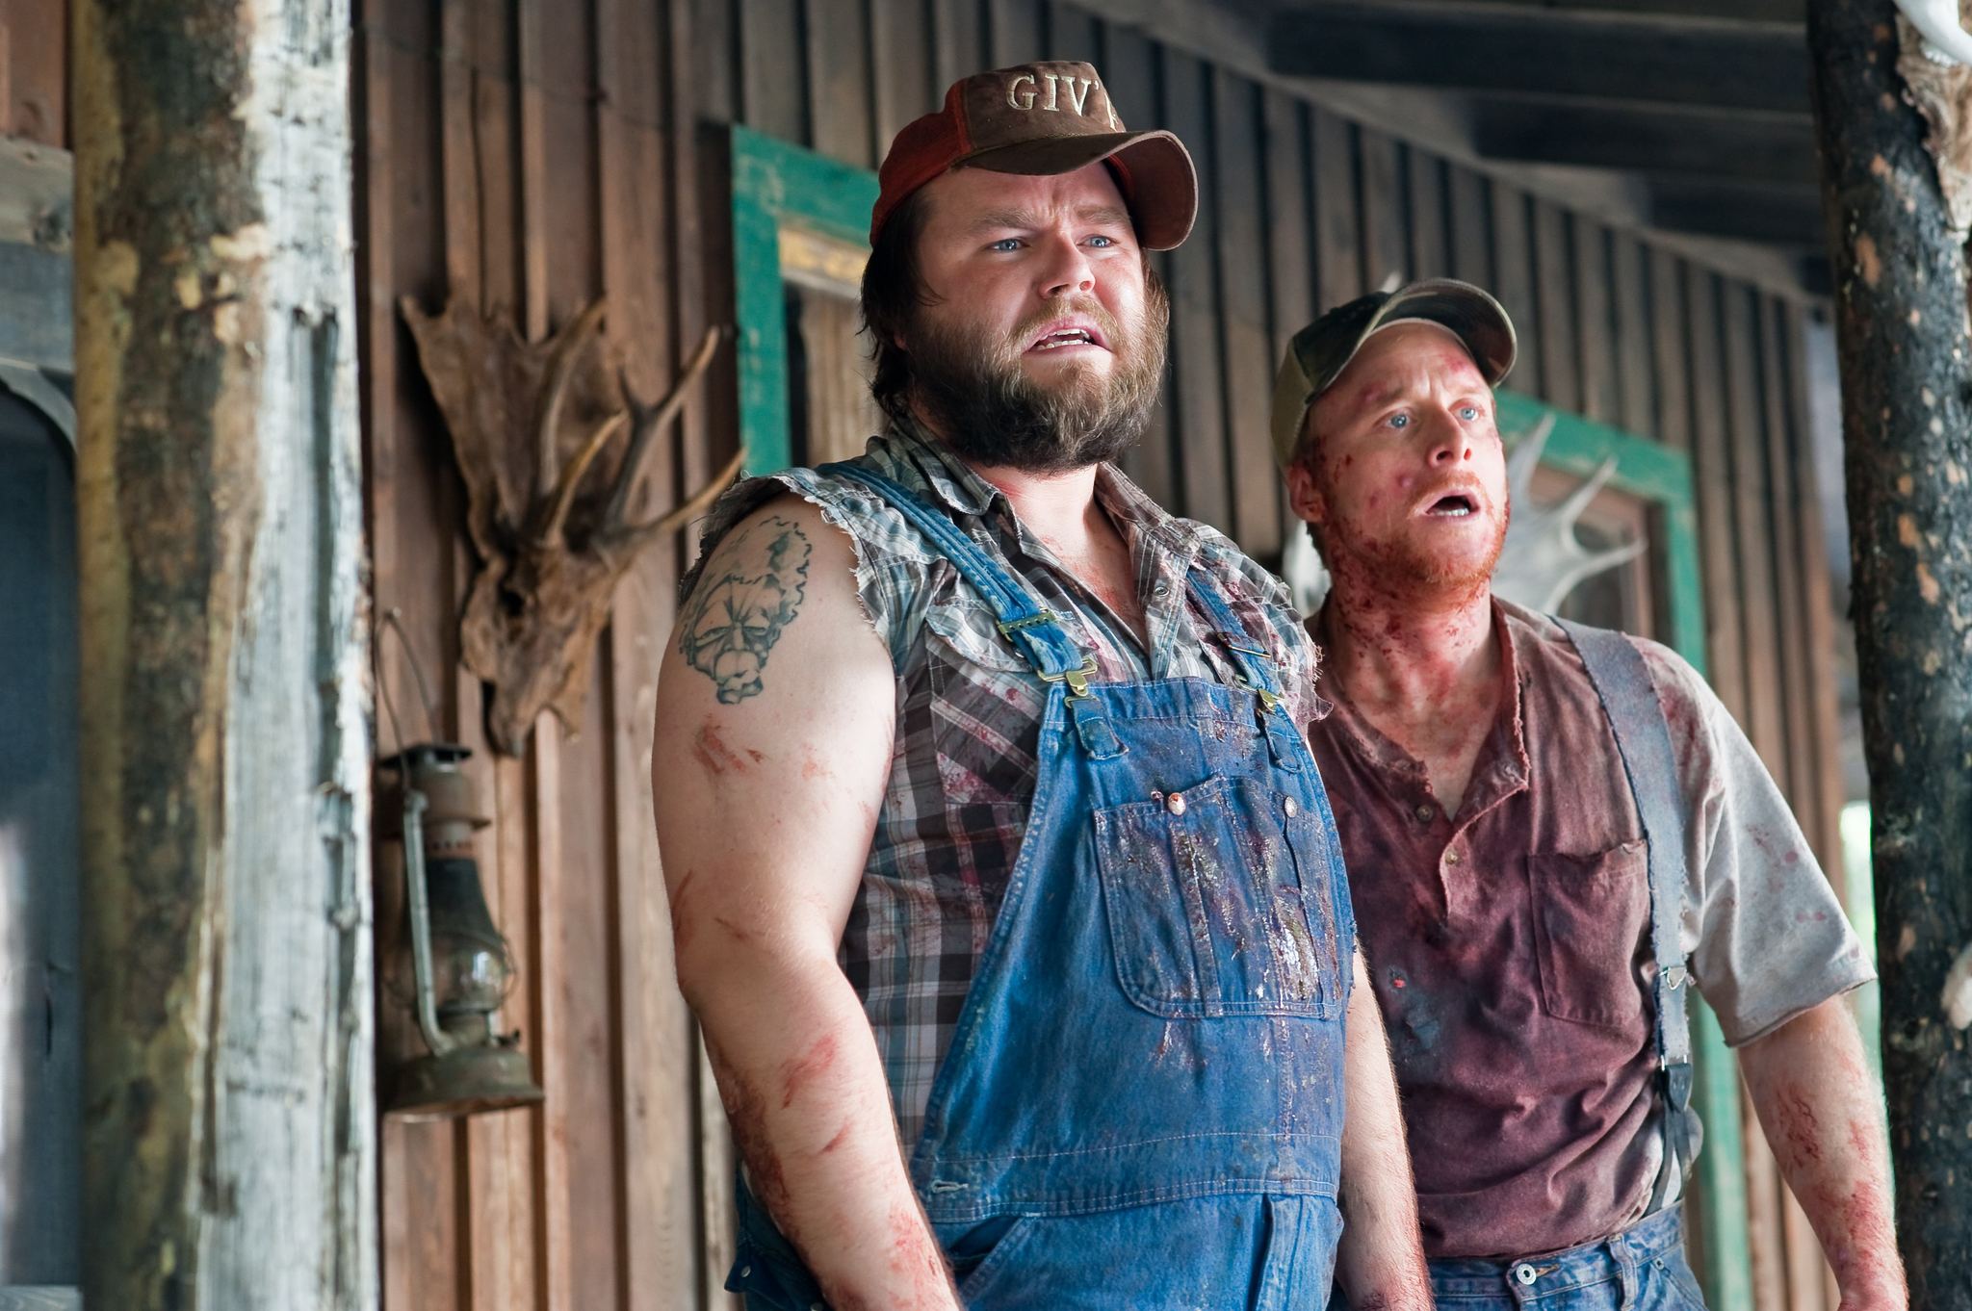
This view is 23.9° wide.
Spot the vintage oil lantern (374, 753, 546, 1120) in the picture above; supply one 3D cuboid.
[{"bbox_3d":[-0.481,0.249,4.206,0.150,0.330,0.150,-4,-11,-1],"label":"vintage oil lantern"}]

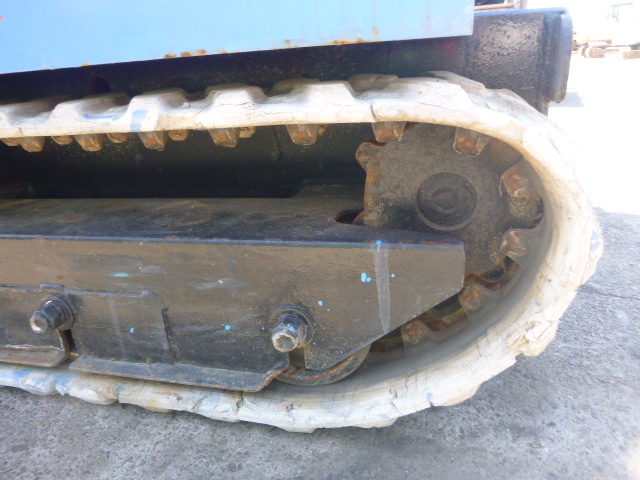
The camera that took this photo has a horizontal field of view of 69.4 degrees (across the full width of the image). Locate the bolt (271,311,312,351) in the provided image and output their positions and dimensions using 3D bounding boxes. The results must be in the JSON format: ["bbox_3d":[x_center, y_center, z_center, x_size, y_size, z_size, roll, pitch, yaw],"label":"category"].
[{"bbox_3d":[-0.033,0.102,0.496,0.044,0.044,0.033,1,21,13],"label":"bolt"}]

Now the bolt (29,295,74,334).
[{"bbox_3d":[-0.333,0.096,0.567,0.046,0.046,0.035,1,21,13],"label":"bolt"}]

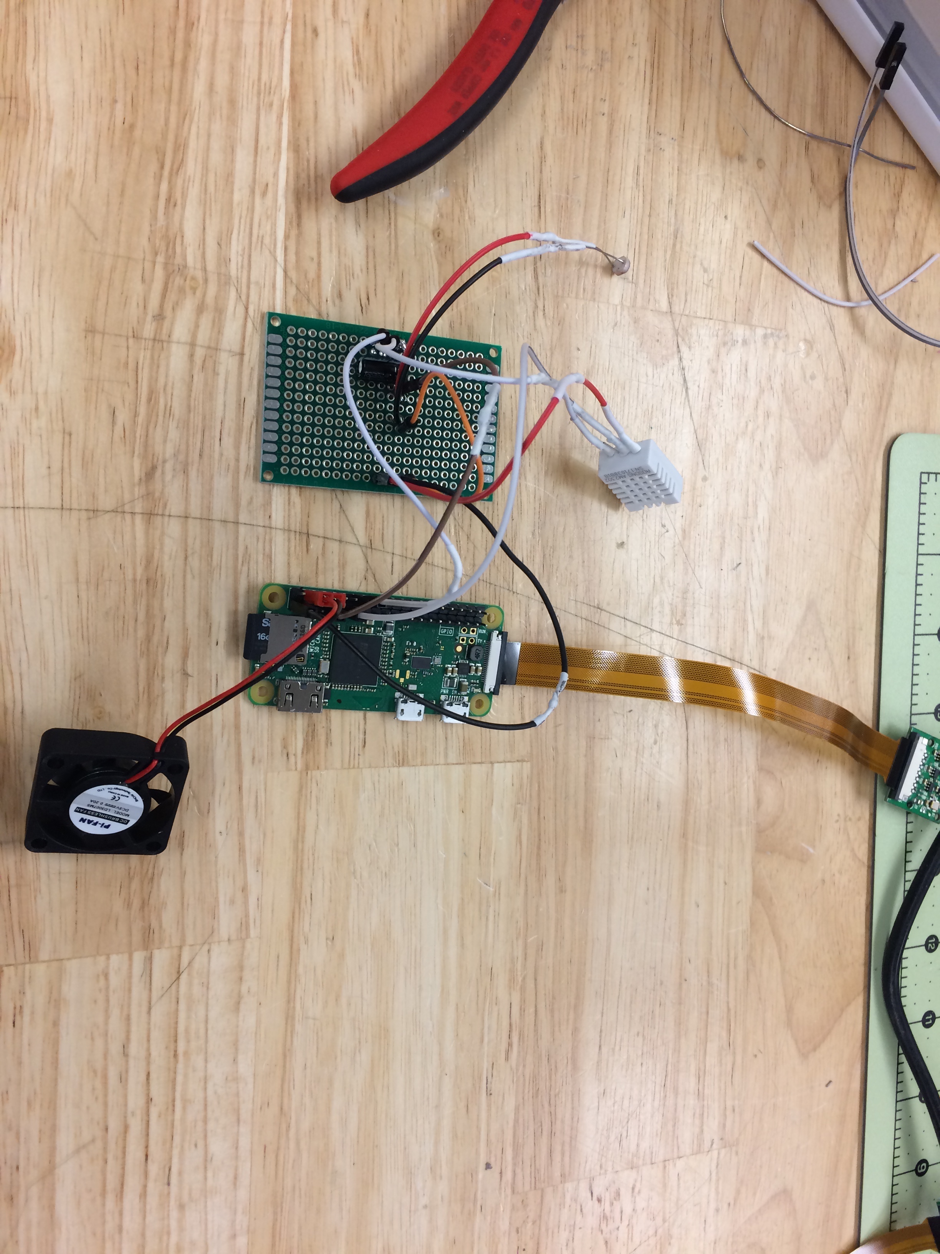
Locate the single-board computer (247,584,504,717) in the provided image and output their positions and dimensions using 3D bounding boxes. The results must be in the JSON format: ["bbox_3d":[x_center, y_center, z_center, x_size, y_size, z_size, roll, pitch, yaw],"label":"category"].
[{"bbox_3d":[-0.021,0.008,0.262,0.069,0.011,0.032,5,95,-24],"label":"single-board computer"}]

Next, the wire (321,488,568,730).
[{"bbox_3d":[0.000,0.002,0.262,0.059,0.011,0.047,46,76,-19],"label":"wire"}]

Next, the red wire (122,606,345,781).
[{"bbox_3d":[-0.051,0.014,0.234,0.060,0.017,0.005,-38,107,-16],"label":"red wire"}]

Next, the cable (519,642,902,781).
[{"bbox_3d":[0.075,0.022,0.301,0.138,0.011,0.021,16,88,-23],"label":"cable"}]

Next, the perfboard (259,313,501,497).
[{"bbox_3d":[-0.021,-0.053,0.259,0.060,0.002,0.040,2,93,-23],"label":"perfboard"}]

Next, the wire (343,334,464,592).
[{"bbox_3d":[-0.017,-0.037,0.251,0.016,0.009,0.064,-21,102,-20],"label":"wire"}]

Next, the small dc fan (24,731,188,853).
[{"bbox_3d":[-0.078,0.036,0.226,0.030,0.007,0.030,7,125,-26],"label":"small dc fan"}]

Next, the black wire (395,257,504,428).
[{"bbox_3d":[-0.008,-0.070,0.252,0.009,0.019,0.044,29,83,-22],"label":"black wire"}]

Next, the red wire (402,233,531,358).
[{"bbox_3d":[-0.002,-0.082,0.251,0.044,0.012,0.007,-48,110,-13],"label":"red wire"}]

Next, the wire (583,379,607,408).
[{"bbox_3d":[0.032,-0.059,0.266,0.011,0.004,0.002,40,79,-21],"label":"wire"}]

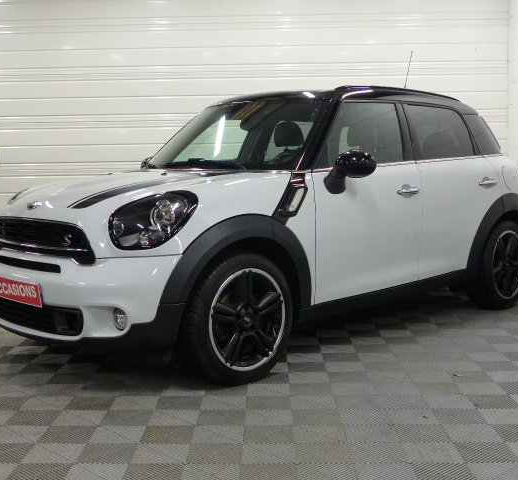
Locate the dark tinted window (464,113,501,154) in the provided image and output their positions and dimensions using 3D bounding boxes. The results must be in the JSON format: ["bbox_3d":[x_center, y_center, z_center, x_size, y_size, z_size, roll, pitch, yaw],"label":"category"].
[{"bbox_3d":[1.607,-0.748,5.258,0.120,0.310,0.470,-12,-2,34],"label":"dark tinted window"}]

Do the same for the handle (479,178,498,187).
[{"bbox_3d":[1.567,-0.390,5.056,0.210,0.037,0.045,-6,8,-45],"label":"handle"}]

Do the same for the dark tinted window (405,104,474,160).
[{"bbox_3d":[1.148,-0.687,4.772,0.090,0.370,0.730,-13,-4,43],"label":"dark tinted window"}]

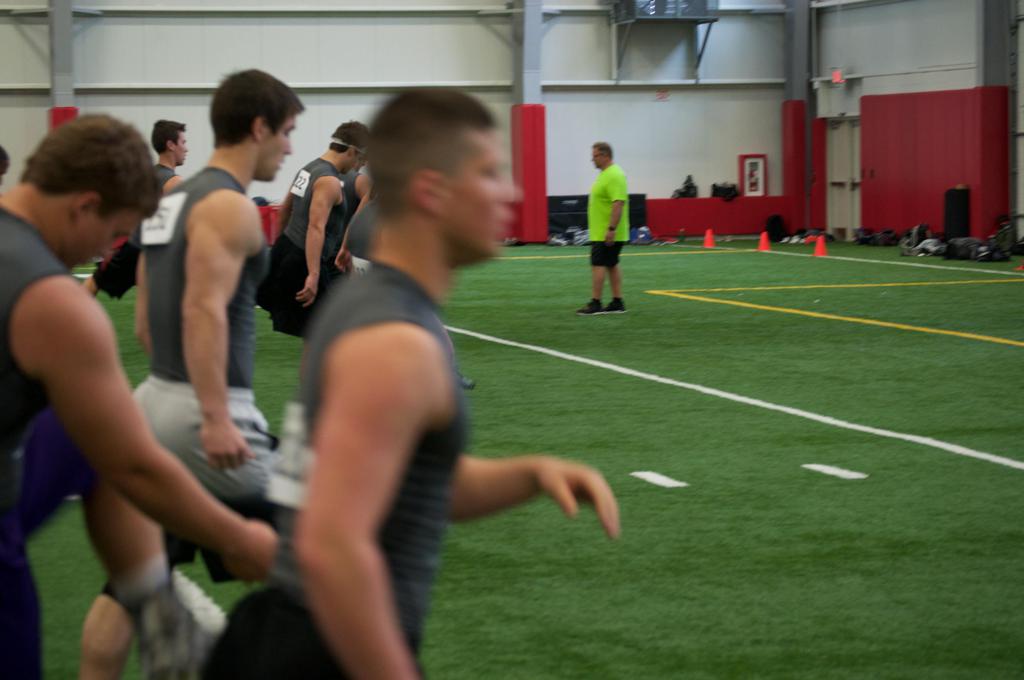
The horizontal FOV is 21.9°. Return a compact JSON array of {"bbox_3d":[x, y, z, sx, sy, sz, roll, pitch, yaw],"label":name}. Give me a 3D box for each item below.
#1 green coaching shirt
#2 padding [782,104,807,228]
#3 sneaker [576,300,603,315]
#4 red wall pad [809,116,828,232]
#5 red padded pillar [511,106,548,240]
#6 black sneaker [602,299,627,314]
[{"bbox_3d":[0.975,-1.379,26.500,0.380,0.780,0.560,-2,4,-15],"label":"green coaching shirt"},{"bbox_3d":[5.271,-3.200,49.300,0.340,2.500,0.420,-2,4,-15],"label":"padding"},{"bbox_3d":[0.778,-0.320,26.515,0.280,0.120,0.110,-2,4,-15],"label":"sneaker"},{"bbox_3d":[5.715,-3.011,49.100,0.120,2.200,0.550,-2,4,-15],"label":"red wall pad"},{"bbox_3d":[0.317,-3.019,47.900,0.470,2.480,0.580,-2,4,-15],"label":"red padded pillar"},{"bbox_3d":[1.018,-0.333,26.633,0.280,0.120,0.110,-2,4,-15],"label":"black sneaker"}]

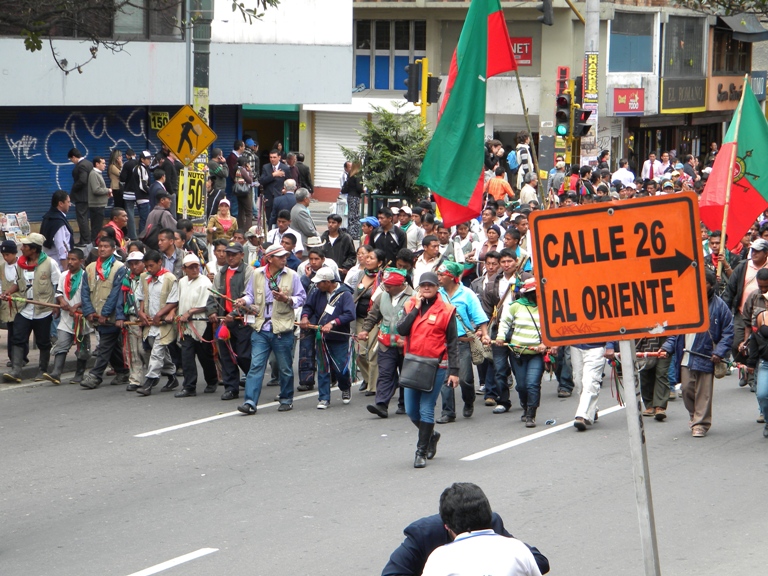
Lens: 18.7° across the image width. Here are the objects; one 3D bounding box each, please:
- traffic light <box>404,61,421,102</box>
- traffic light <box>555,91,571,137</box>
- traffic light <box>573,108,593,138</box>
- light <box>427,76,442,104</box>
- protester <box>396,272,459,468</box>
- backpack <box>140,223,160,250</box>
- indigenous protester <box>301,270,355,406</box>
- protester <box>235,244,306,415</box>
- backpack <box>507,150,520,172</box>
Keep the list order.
[{"bbox_3d":[0.555,-4.136,47.000,0.280,0.780,0.260,5,7,38],"label":"traffic light"},{"bbox_3d":[3.256,-3.165,42.550,0.270,0.800,0.300,2,5,14],"label":"traffic light"},{"bbox_3d":[3.664,-3.042,43.000,0.290,0.520,0.250,4,7,30],"label":"traffic light"},{"bbox_3d":[1.023,-3.985,47.000,0.280,0.510,0.250,0,6,-10],"label":"light"},{"bbox_3d":[0.376,0.714,20.150,0.520,1.690,0.500,3,6,25],"label":"protester"},{"bbox_3d":[-3.286,-0.715,33.000,0.200,0.420,0.300,-5,8,-45],"label":"backpack"},{"bbox_3d":[-0.588,0.515,24.250,0.540,1.468,0.480,4,6,27],"label":"indigenous protester"},{"bbox_3d":[-1.143,0.418,23.450,0.660,1.703,0.580,3,6,20],"label":"protester"},{"bbox_3d":[2.640,-2.579,47.500,0.220,0.460,0.300,-2,6,-30],"label":"backpack"}]

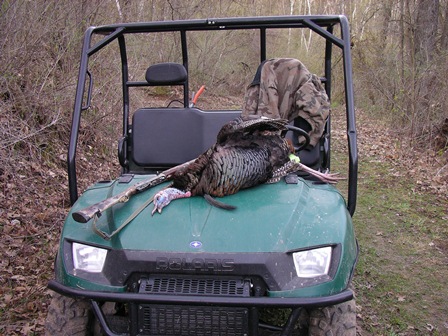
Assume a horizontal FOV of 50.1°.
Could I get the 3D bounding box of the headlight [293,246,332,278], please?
[{"bbox_3d":[0.390,0.411,2.099,0.170,0.130,0.085,0,11,7],"label":"headlight"}]

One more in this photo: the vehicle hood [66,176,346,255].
[{"bbox_3d":[-0.103,0.206,2.246,1.280,0.265,0.530,0,11,7],"label":"vehicle hood"}]

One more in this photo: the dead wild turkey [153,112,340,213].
[{"bbox_3d":[0.100,-0.039,2.391,0.930,0.430,0.430,-4,11,-13],"label":"dead wild turkey"}]

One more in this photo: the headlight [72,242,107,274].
[{"bbox_3d":[-0.617,0.412,2.220,0.170,0.130,0.085,0,11,7],"label":"headlight"}]

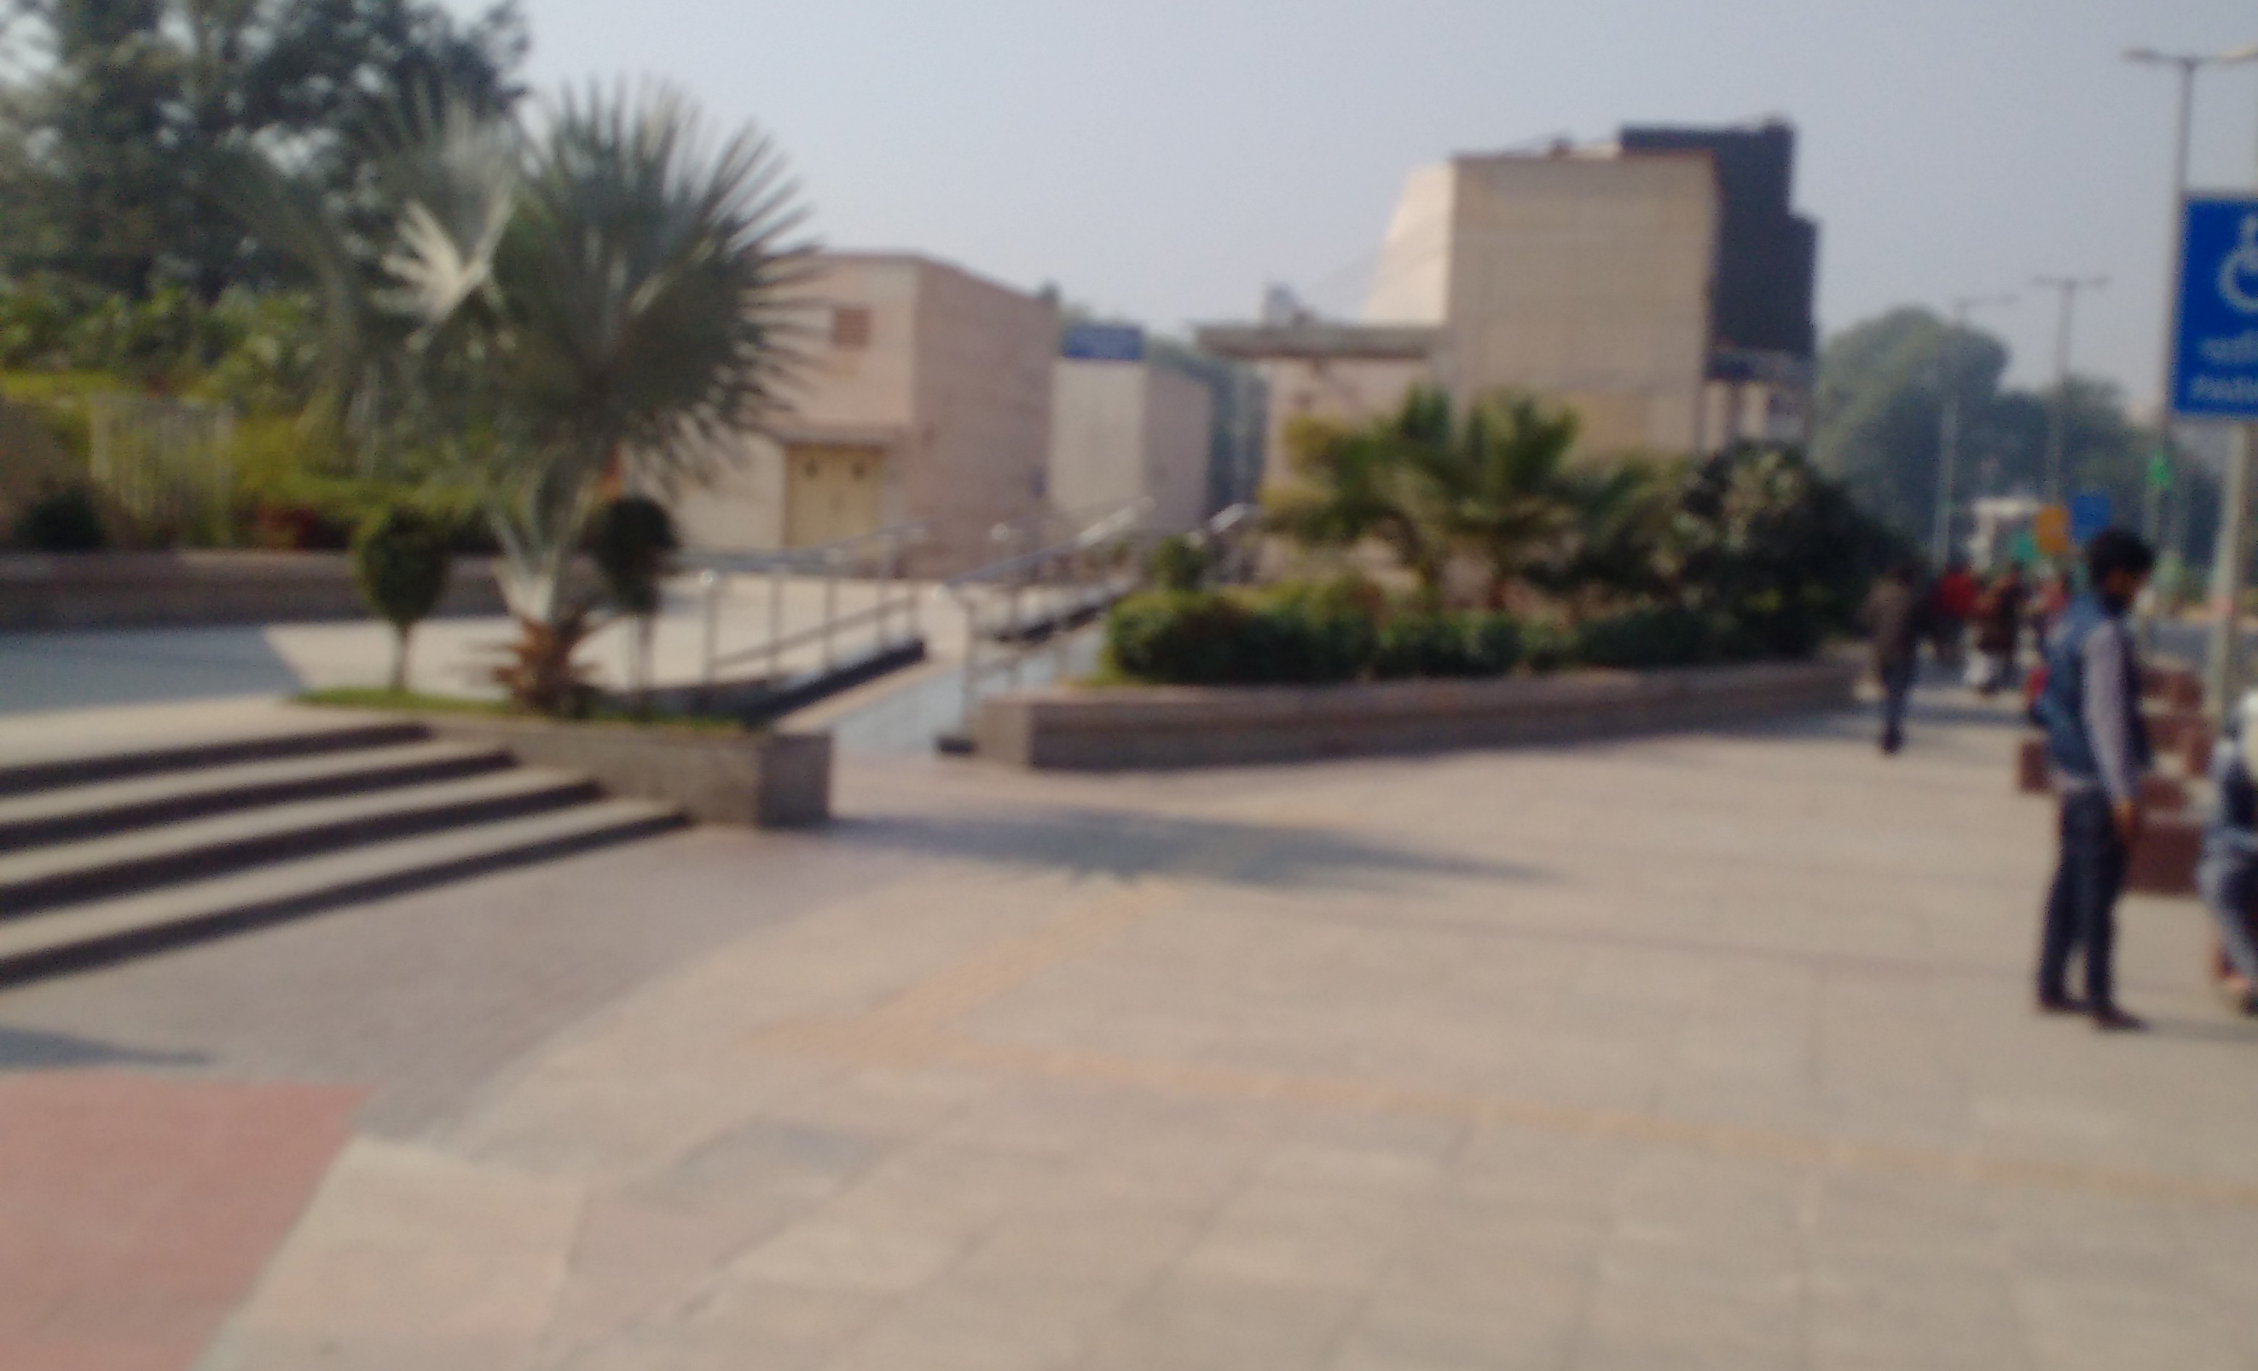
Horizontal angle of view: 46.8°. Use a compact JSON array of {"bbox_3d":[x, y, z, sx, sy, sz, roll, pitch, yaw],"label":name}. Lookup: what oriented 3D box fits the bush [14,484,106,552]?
[{"bbox_3d":[-11.973,-1.877,29.200,1.000,0.850,1.000,1,3,-17],"label":"bush"}]

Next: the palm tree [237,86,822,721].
[{"bbox_3d":[-3.085,-1.508,13.400,2.750,3.100,2.600,4,4,15],"label":"palm tree"}]

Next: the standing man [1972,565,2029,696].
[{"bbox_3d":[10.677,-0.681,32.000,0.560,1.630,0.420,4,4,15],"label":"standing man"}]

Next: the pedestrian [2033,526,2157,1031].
[{"bbox_3d":[3.387,0.305,9.150,0.360,1.710,0.460,1,3,-3],"label":"pedestrian"}]

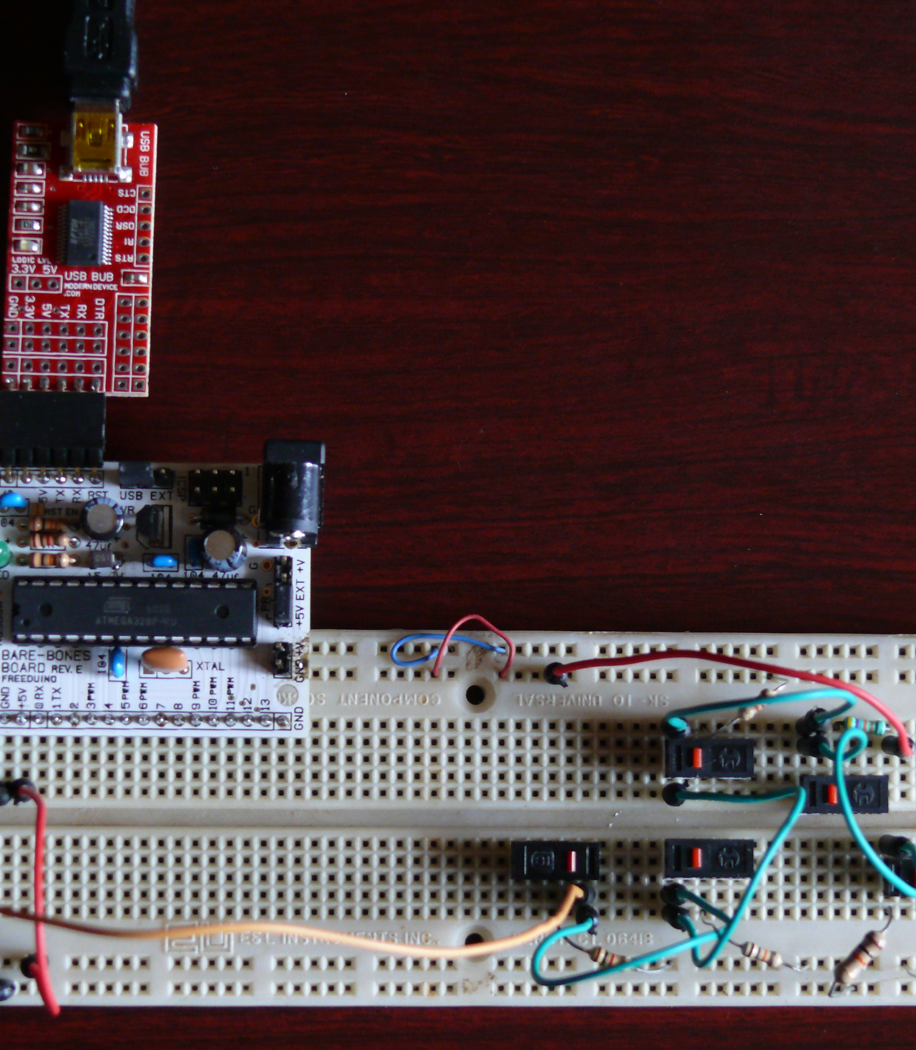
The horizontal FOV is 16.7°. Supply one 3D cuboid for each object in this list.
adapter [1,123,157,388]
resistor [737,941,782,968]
[{"bbox_3d":[-0.056,-0.040,0.465,0.022,0.006,0.042,1,77,-3],"label":"adapter"},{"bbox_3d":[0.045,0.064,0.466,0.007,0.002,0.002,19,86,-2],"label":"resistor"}]

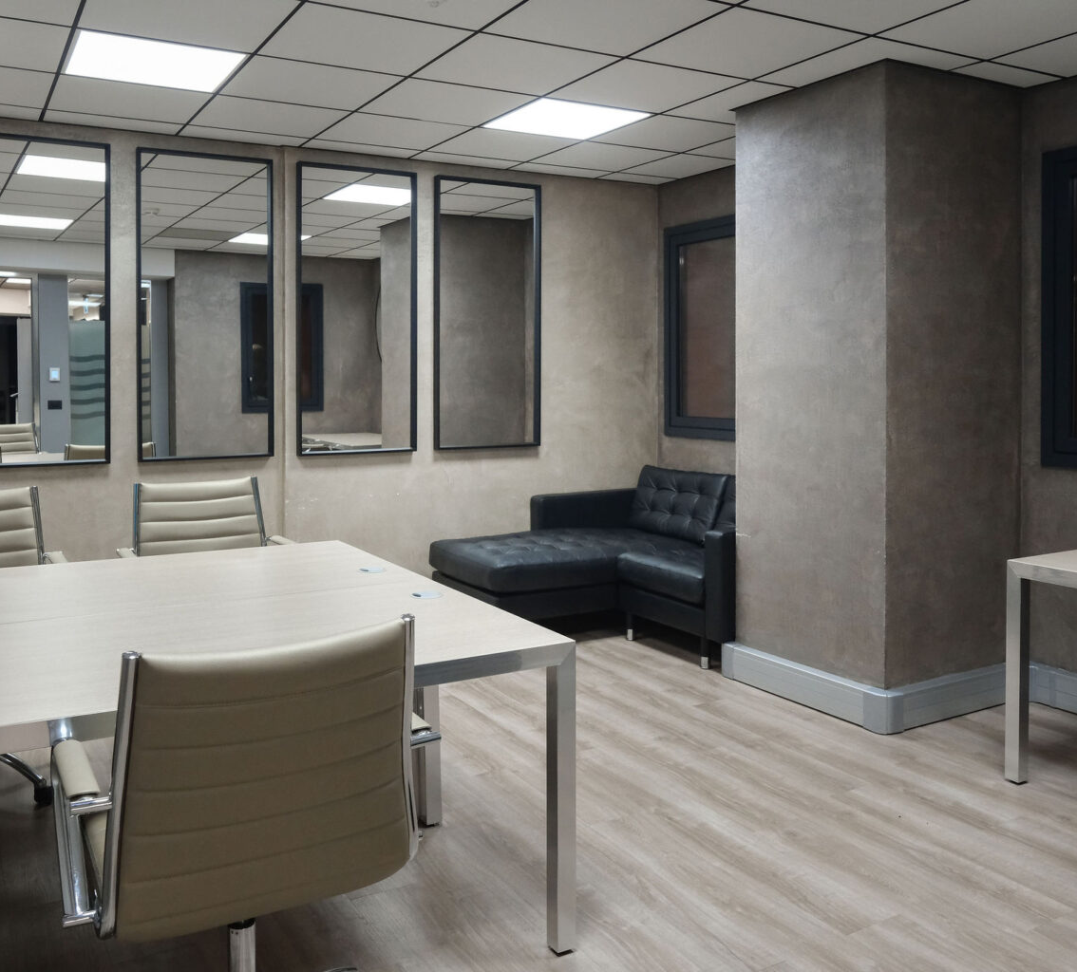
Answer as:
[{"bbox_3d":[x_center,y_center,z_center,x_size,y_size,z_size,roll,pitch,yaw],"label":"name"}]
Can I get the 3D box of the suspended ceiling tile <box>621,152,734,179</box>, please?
[{"bbox_3d":[0.830,-1.865,5.640,0.482,0.030,0.610,-5,8,-30],"label":"suspended ceiling tile"}]

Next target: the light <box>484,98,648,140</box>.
[{"bbox_3d":[0.130,-1.733,4.571,0.610,0.030,0.610,-5,8,-30],"label":"light"}]

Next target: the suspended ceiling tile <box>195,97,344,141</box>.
[{"bbox_3d":[-1.248,-1.720,4.511,0.610,0.030,0.610,-5,8,-30],"label":"suspended ceiling tile"}]

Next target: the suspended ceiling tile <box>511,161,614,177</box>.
[{"bbox_3d":[0.147,-1.841,5.654,0.600,0.020,0.189,-5,8,-30],"label":"suspended ceiling tile"}]

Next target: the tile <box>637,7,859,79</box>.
[{"bbox_3d":[0.731,-1.564,3.446,0.600,0.020,0.600,-5,8,-30],"label":"tile"}]

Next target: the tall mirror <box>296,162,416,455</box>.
[{"bbox_3d":[-0.958,-0.944,5.228,0.670,1.520,0.040,-4,7,-30],"label":"tall mirror"}]

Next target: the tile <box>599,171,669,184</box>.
[{"bbox_3d":[0.614,-1.882,5.934,0.450,0.020,0.189,-5,8,-30],"label":"tile"}]

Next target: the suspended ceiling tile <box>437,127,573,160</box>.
[{"bbox_3d":[-0.174,-1.763,5.019,0.595,0.020,0.595,-5,9,-29],"label":"suspended ceiling tile"}]

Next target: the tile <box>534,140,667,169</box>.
[{"bbox_3d":[0.347,-1.804,5.314,0.595,0.020,0.595,-5,9,-29],"label":"tile"}]

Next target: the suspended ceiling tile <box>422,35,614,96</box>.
[{"bbox_3d":[-0.093,-1.634,3.762,0.610,0.030,0.610,-5,8,-30],"label":"suspended ceiling tile"}]

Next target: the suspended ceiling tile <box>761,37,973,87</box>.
[{"bbox_3d":[1.253,-1.606,3.743,0.595,0.020,0.595,-5,9,-29],"label":"suspended ceiling tile"}]

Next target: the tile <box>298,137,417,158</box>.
[{"bbox_3d":[-0.901,-1.766,5.081,0.595,0.020,0.220,-5,9,-29],"label":"tile"}]

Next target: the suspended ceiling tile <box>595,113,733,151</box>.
[{"bbox_3d":[0.663,-1.771,4.861,0.610,0.030,0.610,-5,8,-30],"label":"suspended ceiling tile"}]

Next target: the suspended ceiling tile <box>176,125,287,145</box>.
[{"bbox_3d":[-1.460,-1.761,4.864,0.610,0.030,0.220,-5,8,-30],"label":"suspended ceiling tile"}]

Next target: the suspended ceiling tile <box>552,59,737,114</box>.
[{"bbox_3d":[0.430,-1.631,3.972,0.595,0.020,0.595,-5,9,-29],"label":"suspended ceiling tile"}]

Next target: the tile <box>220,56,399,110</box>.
[{"bbox_3d":[-0.907,-1.602,3.872,0.600,0.020,0.600,-5,8,-30],"label":"tile"}]

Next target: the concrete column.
[{"bbox_3d":[1.438,-0.415,4.182,0.800,2.390,0.830,-4,6,-30],"label":"concrete column"}]

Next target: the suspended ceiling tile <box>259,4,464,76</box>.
[{"bbox_3d":[-0.604,-1.540,3.365,0.600,0.020,0.600,-5,8,-30],"label":"suspended ceiling tile"}]

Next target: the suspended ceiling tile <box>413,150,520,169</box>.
[{"bbox_3d":[-0.380,-1.795,5.337,0.600,0.020,0.186,-5,8,-30],"label":"suspended ceiling tile"}]

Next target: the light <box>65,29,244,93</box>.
[{"bbox_3d":[-1.434,-1.571,3.610,0.595,0.020,0.595,-5,9,-29],"label":"light"}]

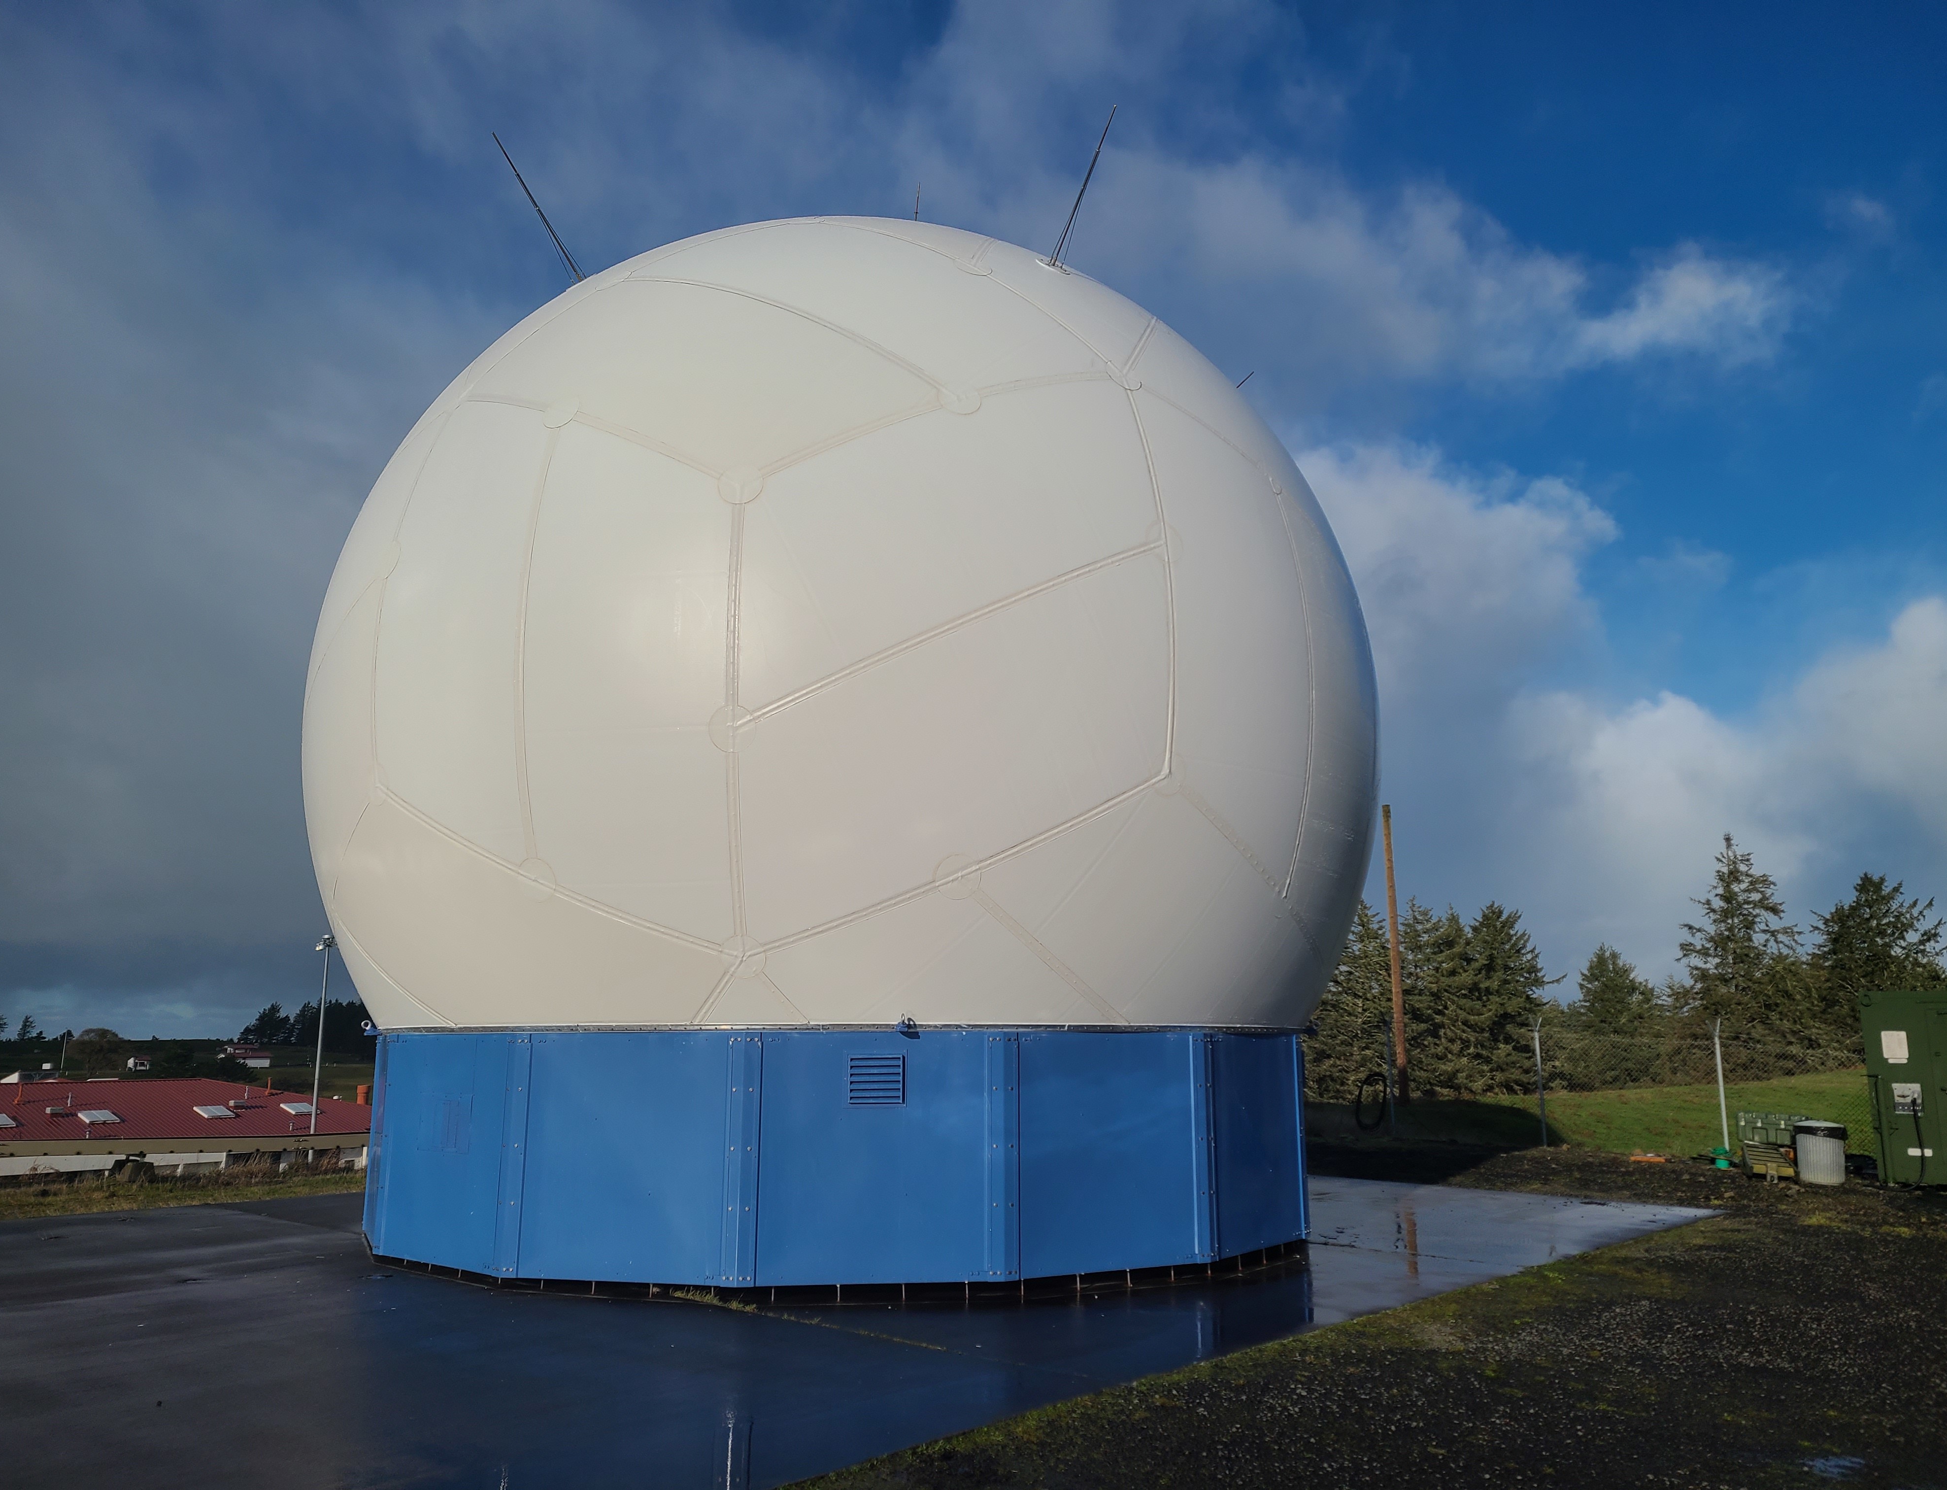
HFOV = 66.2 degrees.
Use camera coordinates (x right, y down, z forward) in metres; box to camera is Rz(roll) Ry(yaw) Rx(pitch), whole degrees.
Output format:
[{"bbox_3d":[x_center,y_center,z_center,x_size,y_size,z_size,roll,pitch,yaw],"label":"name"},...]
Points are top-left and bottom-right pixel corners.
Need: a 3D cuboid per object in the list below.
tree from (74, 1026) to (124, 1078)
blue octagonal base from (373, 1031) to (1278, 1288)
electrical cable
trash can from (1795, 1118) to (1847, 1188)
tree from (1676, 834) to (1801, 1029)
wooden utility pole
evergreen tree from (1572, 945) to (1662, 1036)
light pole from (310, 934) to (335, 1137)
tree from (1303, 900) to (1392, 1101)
[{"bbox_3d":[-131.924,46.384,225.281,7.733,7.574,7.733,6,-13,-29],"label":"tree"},{"bbox_3d":[-1.074,3.323,13.076,7.781,1.490,7.781,1,-11,-4],"label":"blue octagonal base"},{"bbox_3d":[6.738,6.052,25.306,0.553,0.999,0.130,-7,-13,32],"label":"electrical cable"},{"bbox_3d":[9.282,4.461,16.345,0.561,0.674,0.561,-6,-13,28],"label":"trash can"},{"bbox_3d":[22.869,6.169,44.652,3.716,7.049,3.716,-6,-13,26],"label":"tree"},{"bbox_3d":[9.970,4.868,35.225,0.249,7.069,0.249,-3,-12,15],"label":"wooden utility pole"},{"bbox_3d":[19.481,8.064,45.296,2.686,3.897,2.686,-5,-12,22],"label":"evergreen tree"},{"bbox_3d":[-30.855,14.170,70.592,1.248,10.293,1.000,5,-12,-23],"label":"light pole"},{"bbox_3d":[9.699,6.567,38.457,2.320,5.087,2.320,-3,-12,14],"label":"tree"}]

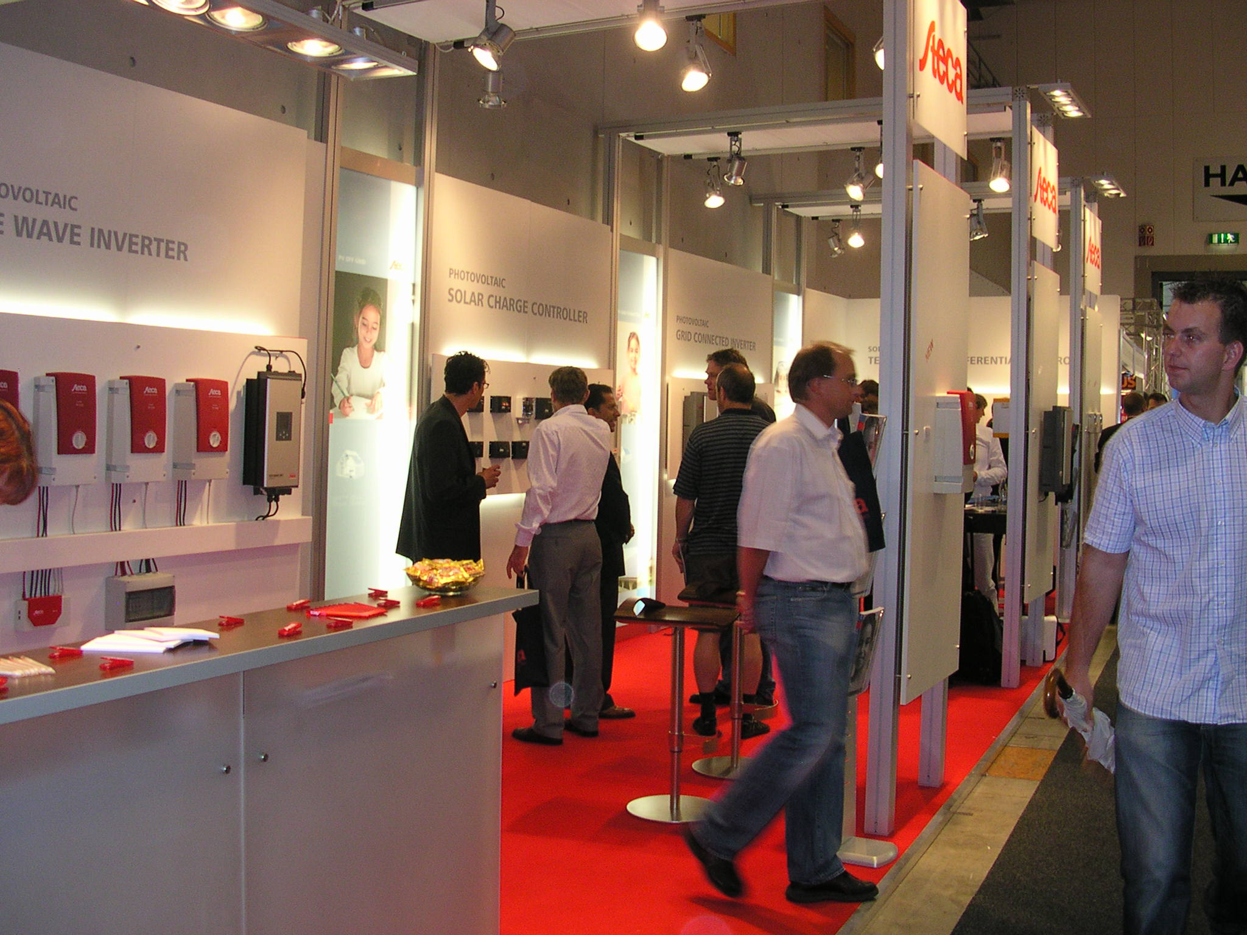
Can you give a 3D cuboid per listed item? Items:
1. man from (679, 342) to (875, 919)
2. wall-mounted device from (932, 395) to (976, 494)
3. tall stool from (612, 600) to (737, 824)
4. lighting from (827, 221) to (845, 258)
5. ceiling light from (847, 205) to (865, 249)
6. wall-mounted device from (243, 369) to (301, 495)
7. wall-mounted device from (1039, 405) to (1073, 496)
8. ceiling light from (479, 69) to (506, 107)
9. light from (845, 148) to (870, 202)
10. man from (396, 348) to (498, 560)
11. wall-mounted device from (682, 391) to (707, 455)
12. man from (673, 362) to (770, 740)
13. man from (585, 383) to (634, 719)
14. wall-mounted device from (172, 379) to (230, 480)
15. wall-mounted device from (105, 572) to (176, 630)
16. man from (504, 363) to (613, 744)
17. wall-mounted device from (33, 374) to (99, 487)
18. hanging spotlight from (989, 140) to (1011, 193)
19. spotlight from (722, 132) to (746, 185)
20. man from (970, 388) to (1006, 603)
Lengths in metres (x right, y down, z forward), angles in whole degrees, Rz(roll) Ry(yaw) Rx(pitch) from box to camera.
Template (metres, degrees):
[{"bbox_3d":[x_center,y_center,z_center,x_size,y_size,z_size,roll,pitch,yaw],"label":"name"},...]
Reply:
[{"bbox_3d":[0.501,0.494,4.254,0.620,1.800,0.520,1,2,3],"label":"man"},{"bbox_3d":[1.332,-0.102,5.307,0.135,0.394,0.208,2,2,28],"label":"wall-mounted device"},{"bbox_3d":[0.205,0.959,5.233,0.440,0.820,0.380,2,2,25],"label":"tall stool"},{"bbox_3d":[1.959,-2.107,12.266,0.170,0.330,0.155,0,2,-21],"label":"lighting"},{"bbox_3d":[1.991,-2.062,11.423,0.155,0.375,0.170,1,2,6],"label":"ceiling light"},{"bbox_3d":[-1.499,-0.146,5.702,0.135,0.525,0.225,2,2,28],"label":"wall-mounted device"},{"bbox_3d":[2.564,-0.100,7.900,0.138,0.530,0.230,2,2,28],"label":"wall-mounted device"},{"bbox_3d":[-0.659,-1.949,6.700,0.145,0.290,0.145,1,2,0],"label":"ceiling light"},{"bbox_3d":[1.579,-1.983,9.001,0.160,0.360,0.190,2,2,37],"label":"light"},{"bbox_3d":[-0.755,0.428,5.581,0.420,1.810,0.500,0,2,-28],"label":"man"},{"bbox_3d":[0.575,-0.294,10.021,0.150,0.540,0.250,2,2,28],"label":"wall-mounted device"},{"bbox_3d":[0.484,0.405,6.552,0.530,1.846,0.350,1,2,9],"label":"man"},{"bbox_3d":[-0.141,0.436,6.870,0.380,1.738,0.500,0,2,-24],"label":"man"},{"bbox_3d":[-1.657,-0.144,5.260,0.130,0.386,0.202,2,2,25],"label":"wall-mounted device"},{"bbox_3d":[-1.829,0.510,5.060,0.115,0.208,0.258,2,2,25],"label":"wall-mounted device"},{"bbox_3d":[-0.304,0.409,6.469,0.480,1.800,0.360,0,2,-34],"label":"man"},{"bbox_3d":[-1.977,-0.139,4.741,0.135,0.400,0.208,2,2,28],"label":"wall-mounted device"},{"bbox_3d":[2.432,-1.951,8.609,0.155,0.360,0.180,2,2,18],"label":"hanging spotlight"},{"bbox_3d":[0.725,-2.013,8.661,0.180,0.350,0.140,0,2,-30],"label":"spotlight"},{"bbox_3d":[2.645,0.347,10.031,0.500,1.790,0.360,1,2,-12],"label":"man"}]

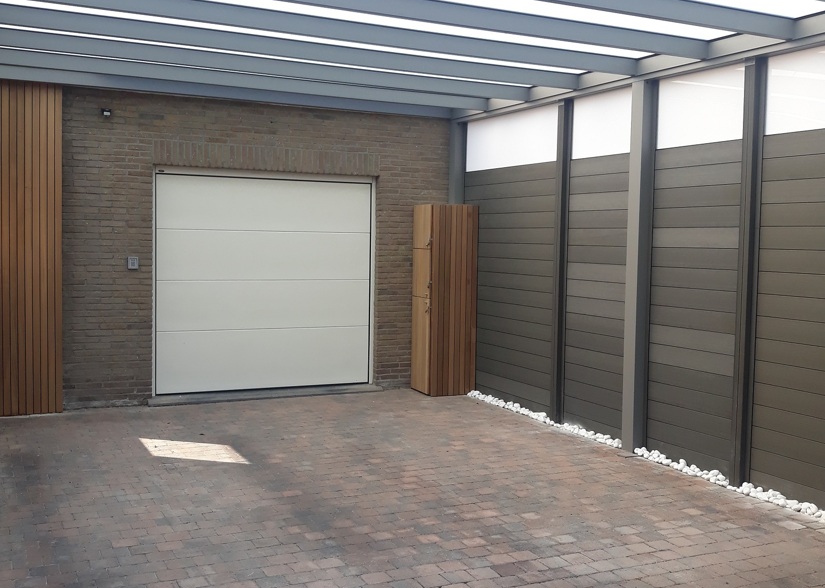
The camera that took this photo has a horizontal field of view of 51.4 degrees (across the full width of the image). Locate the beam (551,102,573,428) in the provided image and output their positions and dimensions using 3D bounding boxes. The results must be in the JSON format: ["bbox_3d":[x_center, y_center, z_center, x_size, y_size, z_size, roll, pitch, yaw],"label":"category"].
[{"bbox_3d":[1.358,-0.265,7.750,0.110,2.920,0.085,-1,4,-29],"label":"beam"}]

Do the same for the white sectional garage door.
[{"bbox_3d":[-1.457,-0.096,8.731,2.260,2.126,0.045,-1,4,-29],"label":"white sectional garage door"}]

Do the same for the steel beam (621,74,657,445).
[{"bbox_3d":[1.815,-0.197,6.843,0.140,2.945,0.135,-1,4,-29],"label":"steel beam"}]

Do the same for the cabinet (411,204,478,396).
[{"bbox_3d":[0.354,0.062,9.287,0.509,2.005,0.530,0,4,-23],"label":"cabinet"}]

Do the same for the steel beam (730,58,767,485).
[{"bbox_3d":[2.332,-0.132,5.953,0.120,2.955,0.086,-1,4,-29],"label":"steel beam"}]

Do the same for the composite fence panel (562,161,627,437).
[{"bbox_3d":[1.632,0.033,7.351,0.035,2.432,0.920,-1,4,-29],"label":"composite fence panel"}]

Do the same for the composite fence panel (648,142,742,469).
[{"bbox_3d":[2.135,0.096,6.434,0.035,2.437,0.923,-1,4,-29],"label":"composite fence panel"}]

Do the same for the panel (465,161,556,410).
[{"bbox_3d":[0.967,-0.053,8.564,0.035,2.422,1.710,-1,4,-29],"label":"panel"}]

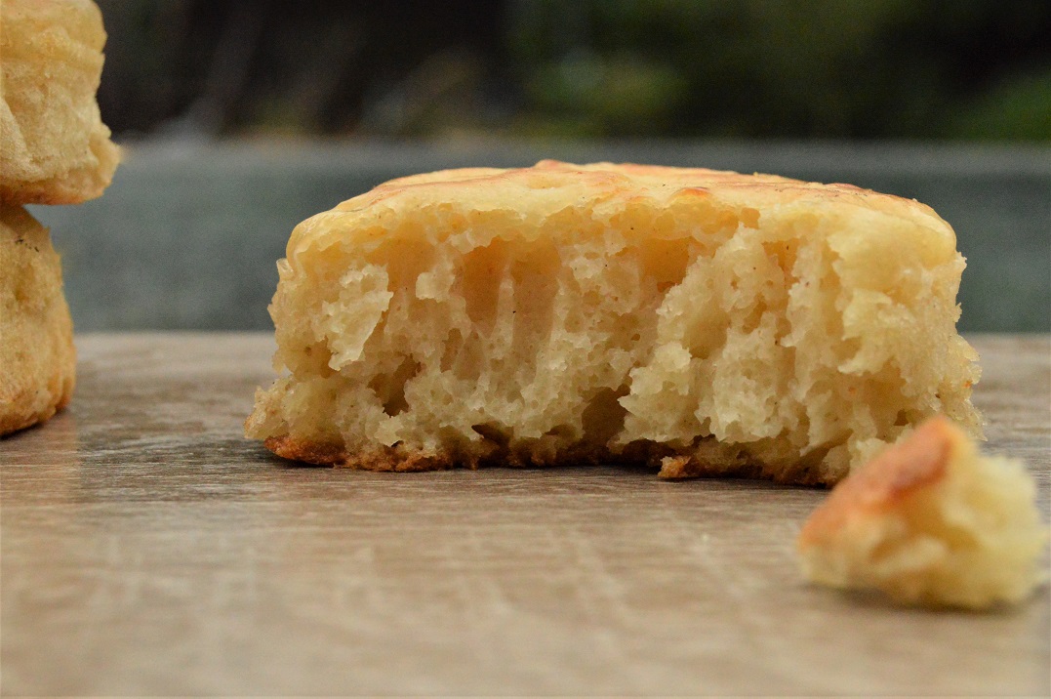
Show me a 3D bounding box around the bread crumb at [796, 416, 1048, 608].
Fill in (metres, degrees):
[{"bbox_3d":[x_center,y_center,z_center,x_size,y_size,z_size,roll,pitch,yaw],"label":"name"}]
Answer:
[{"bbox_3d":[0.033,0.012,0.198,0.021,0.014,0.018,0,9,0],"label":"bread crumb"}]

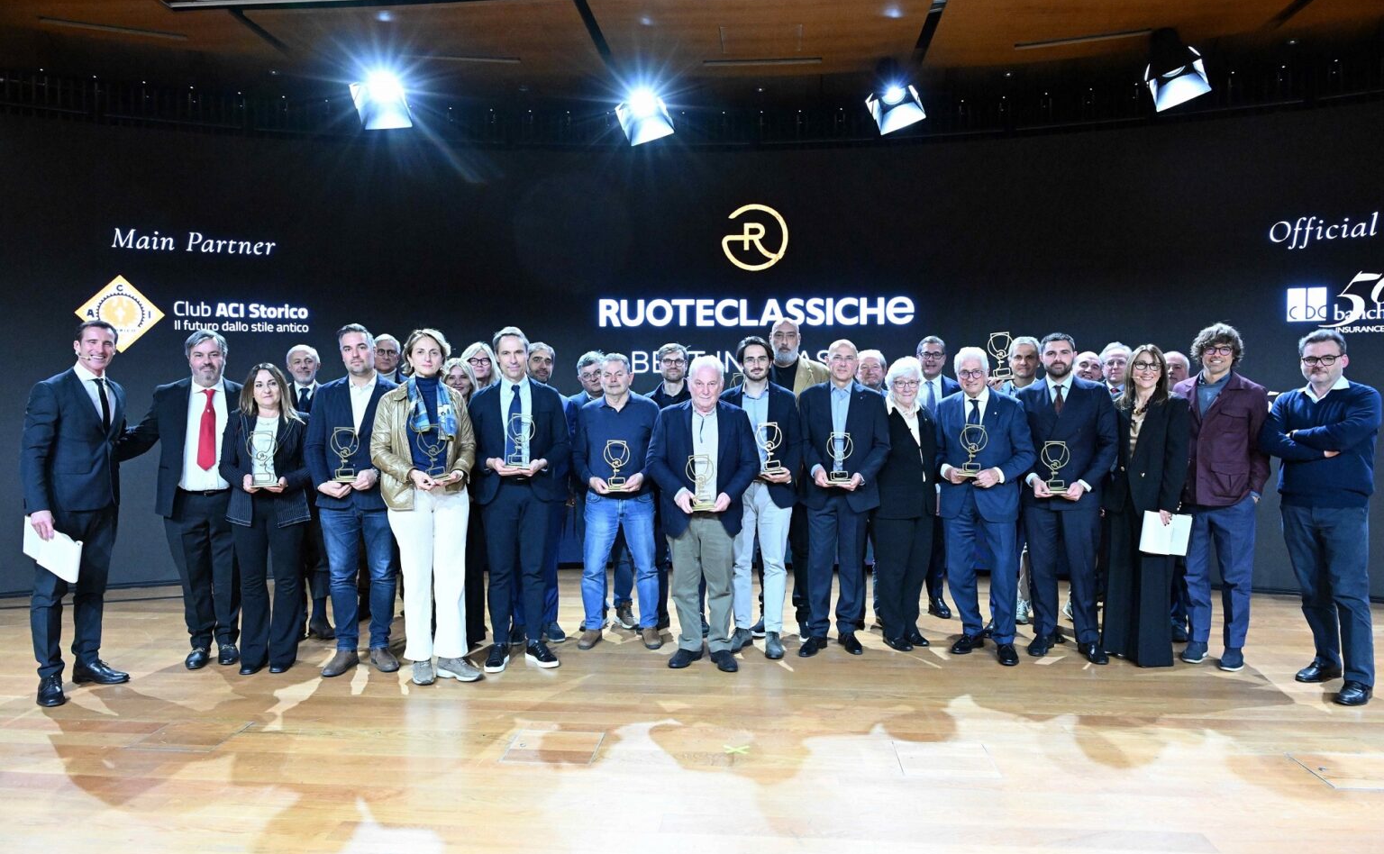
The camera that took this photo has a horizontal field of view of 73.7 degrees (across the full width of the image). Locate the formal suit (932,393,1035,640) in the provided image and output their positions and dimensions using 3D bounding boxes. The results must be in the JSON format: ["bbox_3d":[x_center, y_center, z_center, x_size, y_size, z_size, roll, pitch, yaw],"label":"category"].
[{"bbox_3d":[1.625,0.496,5.087,0.540,1.397,0.360,1,3,20],"label":"formal suit"}]

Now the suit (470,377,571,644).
[{"bbox_3d":[-0.922,0.481,4.966,0.544,1.506,0.380,0,4,-7],"label":"suit"}]

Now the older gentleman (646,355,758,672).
[{"bbox_3d":[0.052,0.446,4.964,0.606,1.655,0.430,0,4,1],"label":"older gentleman"}]

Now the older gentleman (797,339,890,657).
[{"bbox_3d":[0.858,0.383,5.210,0.524,1.748,0.400,1,4,8],"label":"older gentleman"}]

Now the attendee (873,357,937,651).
[{"bbox_3d":[1.246,0.423,5.316,0.439,1.652,0.340,-1,4,-12],"label":"attendee"}]

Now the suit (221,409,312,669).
[{"bbox_3d":[-2.232,0.591,4.815,0.500,1.373,0.380,-1,2,-24],"label":"suit"}]

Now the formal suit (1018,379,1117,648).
[{"bbox_3d":[2.079,0.459,5.065,0.530,1.474,0.360,1,3,24],"label":"formal suit"}]

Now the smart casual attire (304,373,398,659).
[{"bbox_3d":[-1.784,0.455,4.810,0.520,1.449,0.380,-1,2,-19],"label":"smart casual attire"}]

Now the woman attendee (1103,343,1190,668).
[{"bbox_3d":[2.429,0.408,4.885,0.450,1.693,0.360,2,3,34],"label":"woman attendee"}]

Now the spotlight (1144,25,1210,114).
[{"bbox_3d":[3.470,-2.545,6.600,0.420,0.400,0.450,1,45,16],"label":"spotlight"}]

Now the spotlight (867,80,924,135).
[{"bbox_3d":[1.355,-2.210,6.200,0.360,0.350,0.360,-11,43,11],"label":"spotlight"}]

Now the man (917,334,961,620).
[{"bbox_3d":[1.547,0.309,5.859,0.520,1.793,0.370,1,3,10],"label":"man"}]

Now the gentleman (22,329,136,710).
[{"bbox_3d":[-2.968,0.382,4.437,0.400,1.783,0.520,2,3,42],"label":"gentleman"}]

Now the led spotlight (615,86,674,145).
[{"bbox_3d":[-0.376,-2.464,7.200,0.420,0.400,0.400,0,41,-3],"label":"led spotlight"}]

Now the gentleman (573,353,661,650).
[{"bbox_3d":[-0.429,0.411,5.231,0.510,1.652,0.420,0,3,-4],"label":"gentleman"}]

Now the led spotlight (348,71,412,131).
[{"bbox_3d":[-2.242,-2.419,6.700,0.420,0.420,0.400,-1,38,-20],"label":"led spotlight"}]

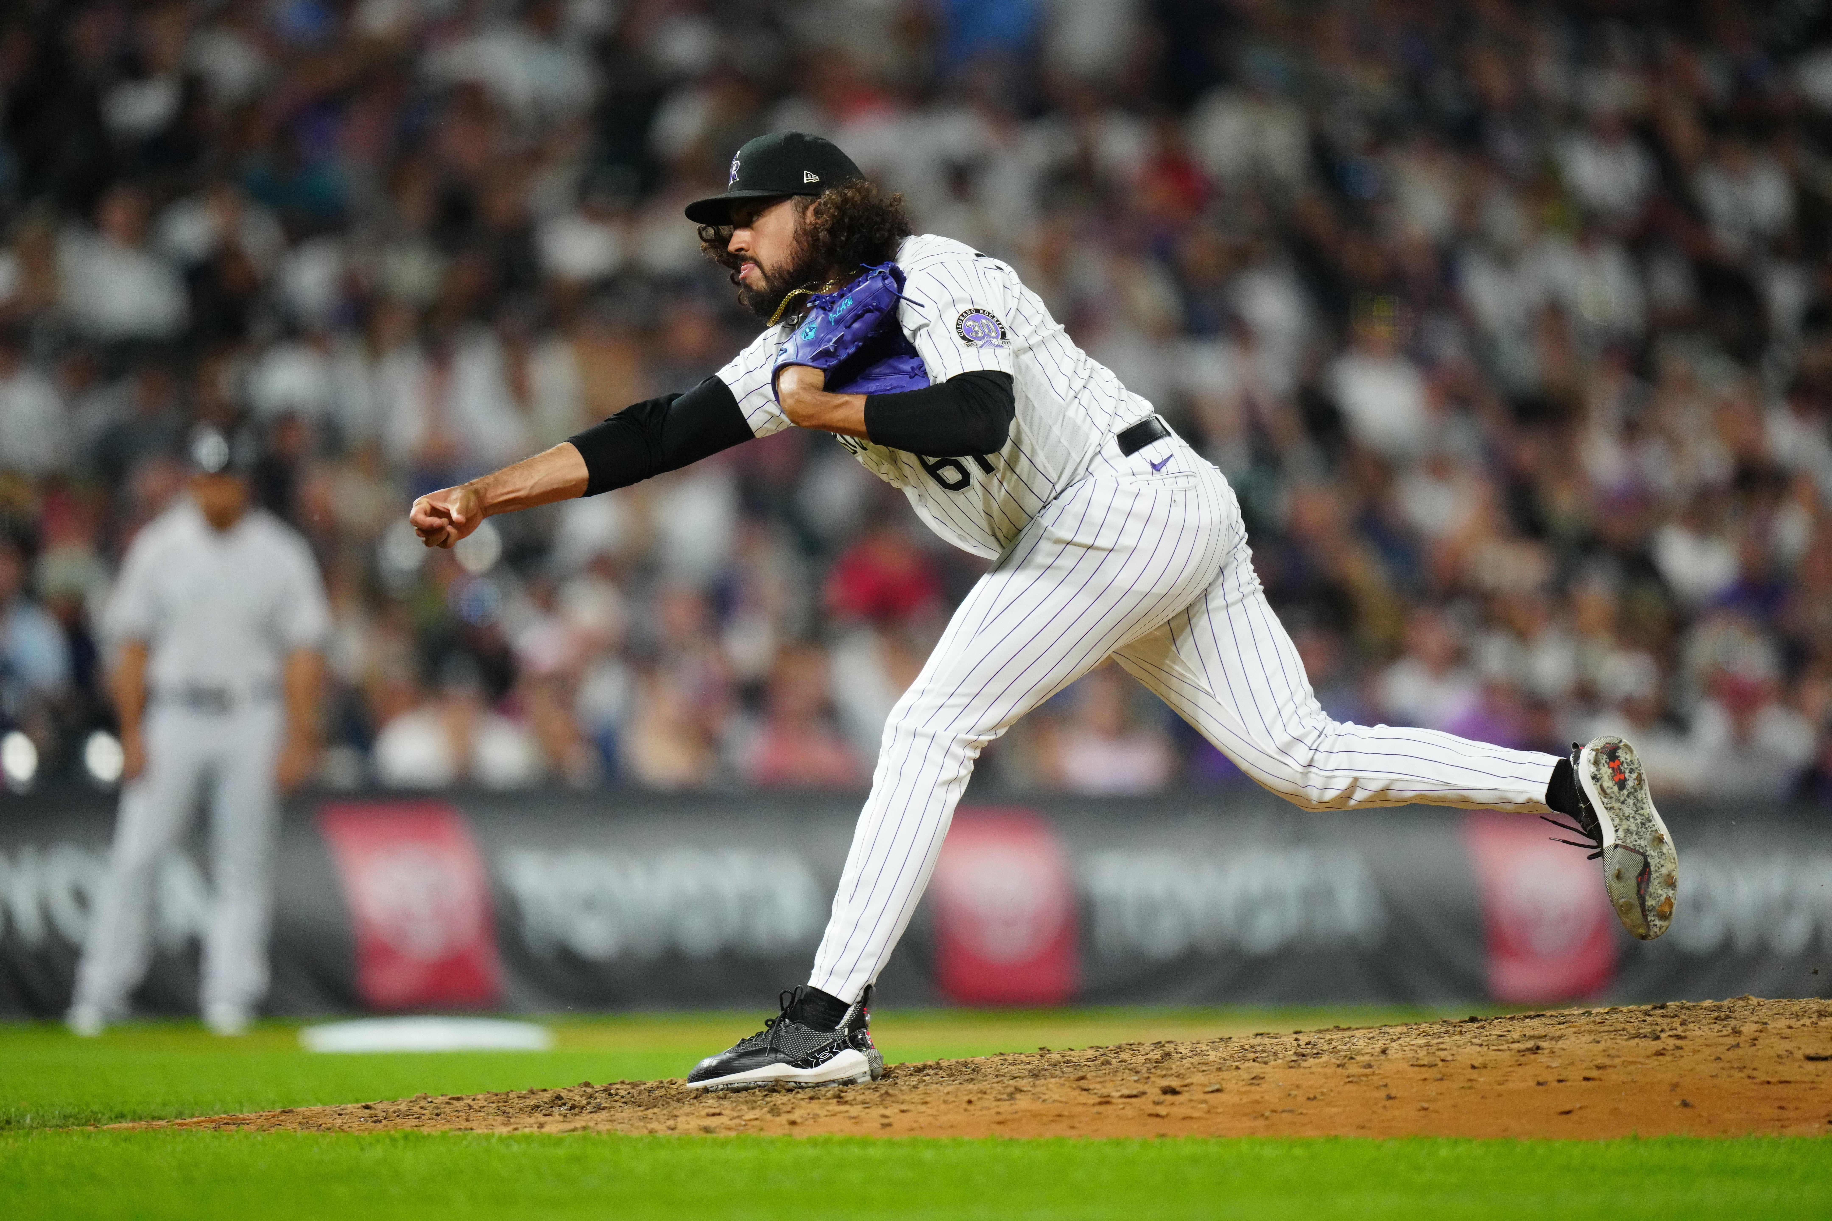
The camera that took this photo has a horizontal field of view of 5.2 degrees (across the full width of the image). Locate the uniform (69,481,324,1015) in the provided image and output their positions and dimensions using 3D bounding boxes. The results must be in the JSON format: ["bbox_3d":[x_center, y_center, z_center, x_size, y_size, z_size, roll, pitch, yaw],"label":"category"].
[{"bbox_3d":[-2.059,0.346,58.500,0.660,1.750,0.380,0,-1,12],"label":"uniform"}]

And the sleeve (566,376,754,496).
[{"bbox_3d":[-0.395,-0.275,31.800,0.300,0.115,0.120,-20,-6,-16],"label":"sleeve"}]

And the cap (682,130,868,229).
[{"bbox_3d":[-0.220,-0.671,31.800,0.270,0.135,0.180,5,-10,-20],"label":"cap"}]

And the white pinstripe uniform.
[{"bbox_3d":[0.350,0.013,31.800,1.220,1.200,0.620,0,-1,-13],"label":"white pinstripe uniform"}]

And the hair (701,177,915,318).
[{"bbox_3d":[-0.171,-0.566,31.800,0.280,0.230,0.250,5,-10,-20],"label":"hair"}]

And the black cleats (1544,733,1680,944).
[{"bbox_3d":[1.083,0.360,31.780,0.118,0.320,0.140,-12,0,-34],"label":"black cleats"}]

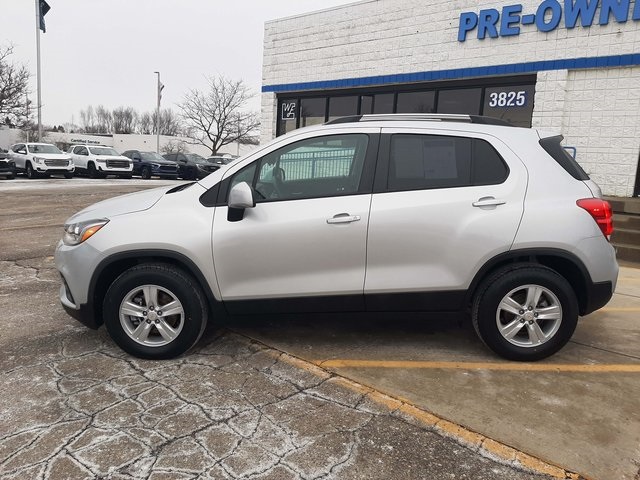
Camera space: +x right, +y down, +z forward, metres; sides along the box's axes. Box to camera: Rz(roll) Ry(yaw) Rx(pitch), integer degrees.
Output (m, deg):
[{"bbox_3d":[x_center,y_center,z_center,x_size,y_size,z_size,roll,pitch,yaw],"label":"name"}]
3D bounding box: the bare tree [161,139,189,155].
[{"bbox_3d":[-13.554,-7.658,44.779,2.621,3.164,2.621,3,8,0],"label":"bare tree"}]

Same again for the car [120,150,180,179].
[{"bbox_3d":[-9.930,-4.350,28.000,4.480,1.610,1.810,10,11,43],"label":"car"}]

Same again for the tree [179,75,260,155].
[{"bbox_3d":[-8.241,-9.259,39.419,6.907,8.314,6.907,3,8,0],"label":"tree"}]

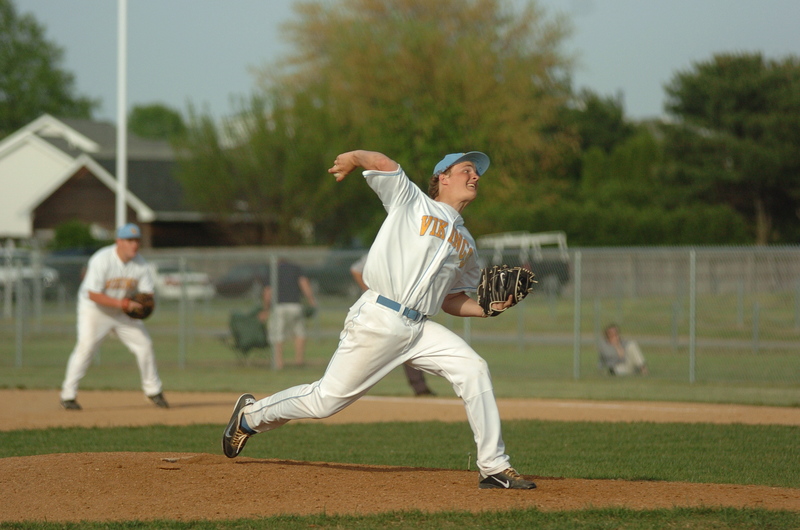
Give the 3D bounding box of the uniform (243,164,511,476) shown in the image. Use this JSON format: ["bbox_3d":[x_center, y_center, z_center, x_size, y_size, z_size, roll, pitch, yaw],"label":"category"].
[{"bbox_3d":[-0.112,0.264,28.500,1.100,1.490,0.880,0,1,40],"label":"uniform"}]

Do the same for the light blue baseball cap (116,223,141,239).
[{"bbox_3d":[-2.095,-0.266,46.200,0.180,0.135,0.260,0,7,-33],"label":"light blue baseball cap"}]

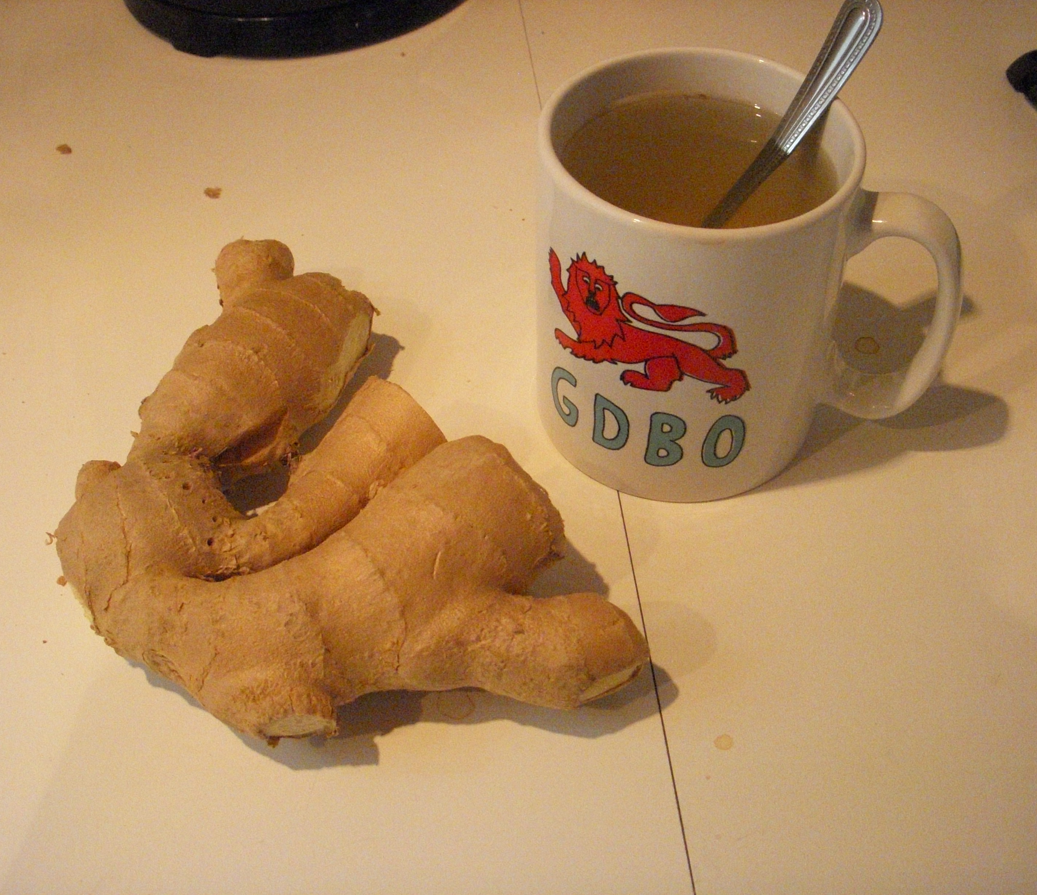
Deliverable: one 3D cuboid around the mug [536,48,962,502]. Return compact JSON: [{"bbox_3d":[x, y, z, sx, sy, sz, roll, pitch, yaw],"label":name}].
[{"bbox_3d":[0.060,-0.043,0.358,0.111,0.094,0.082,11,49,11],"label":"mug"}]

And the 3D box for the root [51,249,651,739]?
[{"bbox_3d":[-0.066,0.010,0.344,0.113,0.048,0.192,-27,52,-22],"label":"root"}]

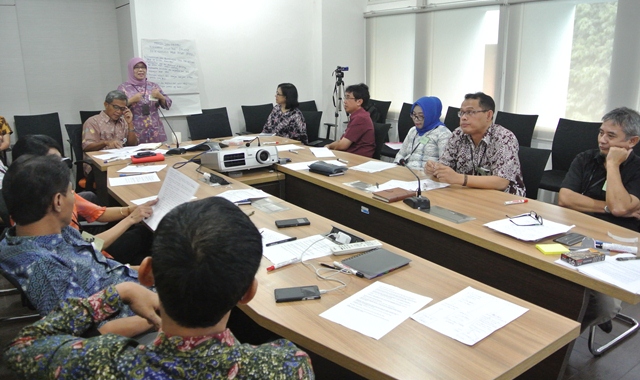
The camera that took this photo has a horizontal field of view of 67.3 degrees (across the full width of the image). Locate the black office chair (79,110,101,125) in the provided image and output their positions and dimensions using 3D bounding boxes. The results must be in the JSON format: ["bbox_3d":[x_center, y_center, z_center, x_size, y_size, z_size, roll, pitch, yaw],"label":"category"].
[{"bbox_3d":[-2.683,-0.440,5.759,0.580,0.930,0.620,-4,15,-12],"label":"black office chair"}]

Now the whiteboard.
[{"bbox_3d":[-1.617,-1.229,5.250,0.610,0.830,0.030,-9,12,-28],"label":"whiteboard"}]

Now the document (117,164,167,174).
[{"bbox_3d":[-1.278,-0.152,3.477,0.297,0.004,0.210,-1,15,0],"label":"document"}]

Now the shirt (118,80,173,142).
[{"bbox_3d":[-1.782,-0.762,5.012,0.560,0.730,0.320,-3,15,-7],"label":"shirt"}]

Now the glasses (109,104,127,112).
[{"bbox_3d":[-1.793,-0.733,4.225,0.140,0.045,0.140,-13,37,-39],"label":"glasses"}]

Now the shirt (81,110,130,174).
[{"bbox_3d":[-1.964,-0.437,4.434,0.470,0.600,0.320,-12,18,-36],"label":"shirt"}]

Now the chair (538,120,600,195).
[{"bbox_3d":[2.068,-0.115,4.215,0.620,0.930,0.580,-10,17,-32],"label":"chair"}]

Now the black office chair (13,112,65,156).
[{"bbox_3d":[-2.953,-0.318,5.224,0.530,0.950,0.580,-12,19,-37],"label":"black office chair"}]

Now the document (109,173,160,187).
[{"bbox_3d":[-1.226,-0.067,3.180,0.300,0.004,0.220,-9,16,-28],"label":"document"}]

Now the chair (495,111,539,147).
[{"bbox_3d":[1.785,-0.270,4.841,0.580,0.950,0.510,-10,18,-33],"label":"chair"}]

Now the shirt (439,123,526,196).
[{"bbox_3d":[1.038,-0.124,3.133,0.370,0.620,0.520,-14,20,-42],"label":"shirt"}]

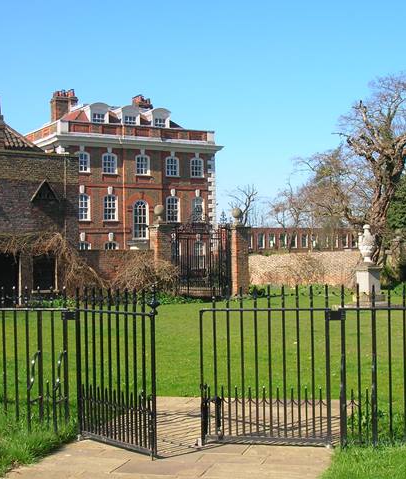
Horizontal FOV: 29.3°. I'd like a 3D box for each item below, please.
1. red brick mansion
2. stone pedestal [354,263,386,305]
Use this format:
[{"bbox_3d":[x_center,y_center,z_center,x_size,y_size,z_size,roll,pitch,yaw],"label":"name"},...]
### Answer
[{"bbox_3d":[-6.899,-4.214,63.098,13.300,14.800,9.800,0,-1,-30],"label":"red brick mansion"},{"bbox_3d":[5.064,1.353,23.600,0.700,1.186,0.700,0,-1,-32],"label":"stone pedestal"}]

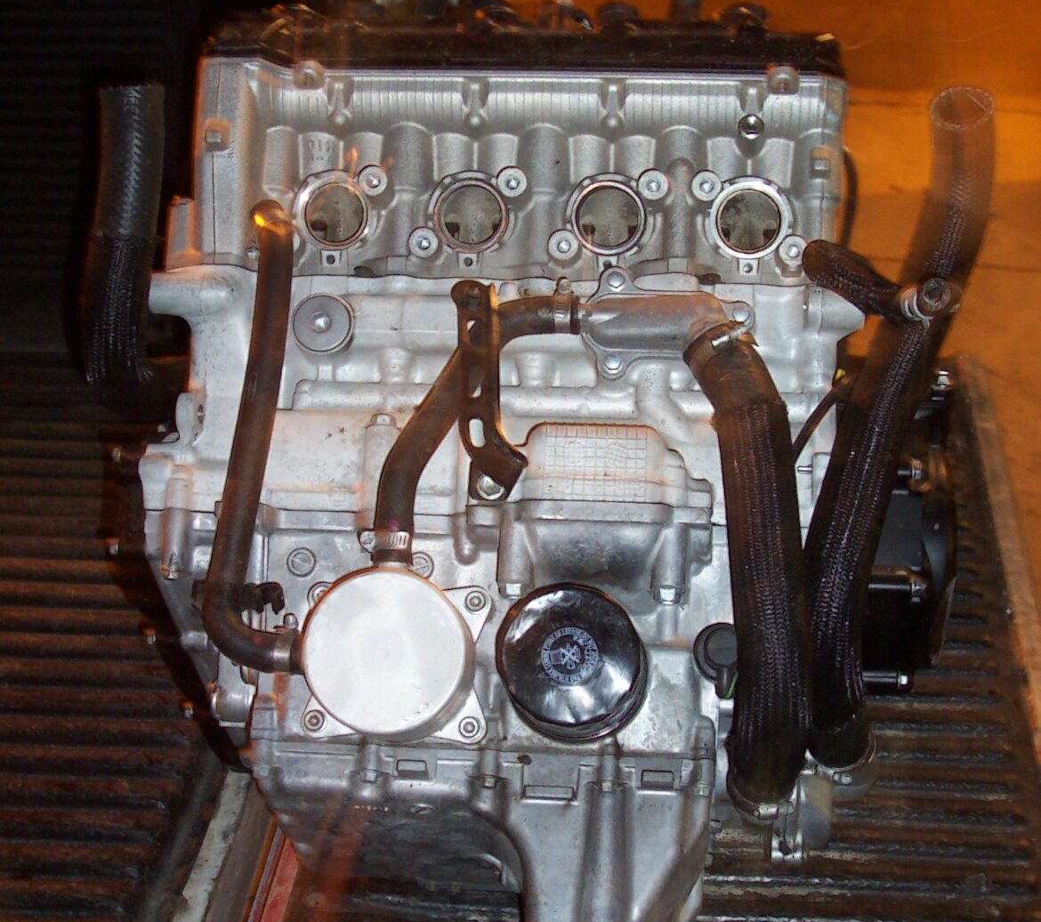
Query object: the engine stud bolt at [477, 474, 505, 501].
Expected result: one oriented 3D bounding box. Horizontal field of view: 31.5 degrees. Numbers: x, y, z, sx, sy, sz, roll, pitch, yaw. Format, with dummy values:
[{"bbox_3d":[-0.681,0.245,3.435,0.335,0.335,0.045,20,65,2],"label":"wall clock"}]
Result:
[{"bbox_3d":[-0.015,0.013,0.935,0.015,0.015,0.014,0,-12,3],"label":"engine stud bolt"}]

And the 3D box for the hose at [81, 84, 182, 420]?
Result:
[{"bbox_3d":[-0.211,-0.114,1.005,0.054,0.178,0.045,2,-3,0],"label":"hose"}]

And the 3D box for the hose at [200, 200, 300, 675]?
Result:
[{"bbox_3d":[-0.136,-0.011,0.925,0.049,0.042,0.234,-1,73,0],"label":"hose"}]

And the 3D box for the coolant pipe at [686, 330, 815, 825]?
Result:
[{"bbox_3d":[0.112,0.052,0.905,0.051,0.058,0.238,-3,74,0],"label":"coolant pipe"}]

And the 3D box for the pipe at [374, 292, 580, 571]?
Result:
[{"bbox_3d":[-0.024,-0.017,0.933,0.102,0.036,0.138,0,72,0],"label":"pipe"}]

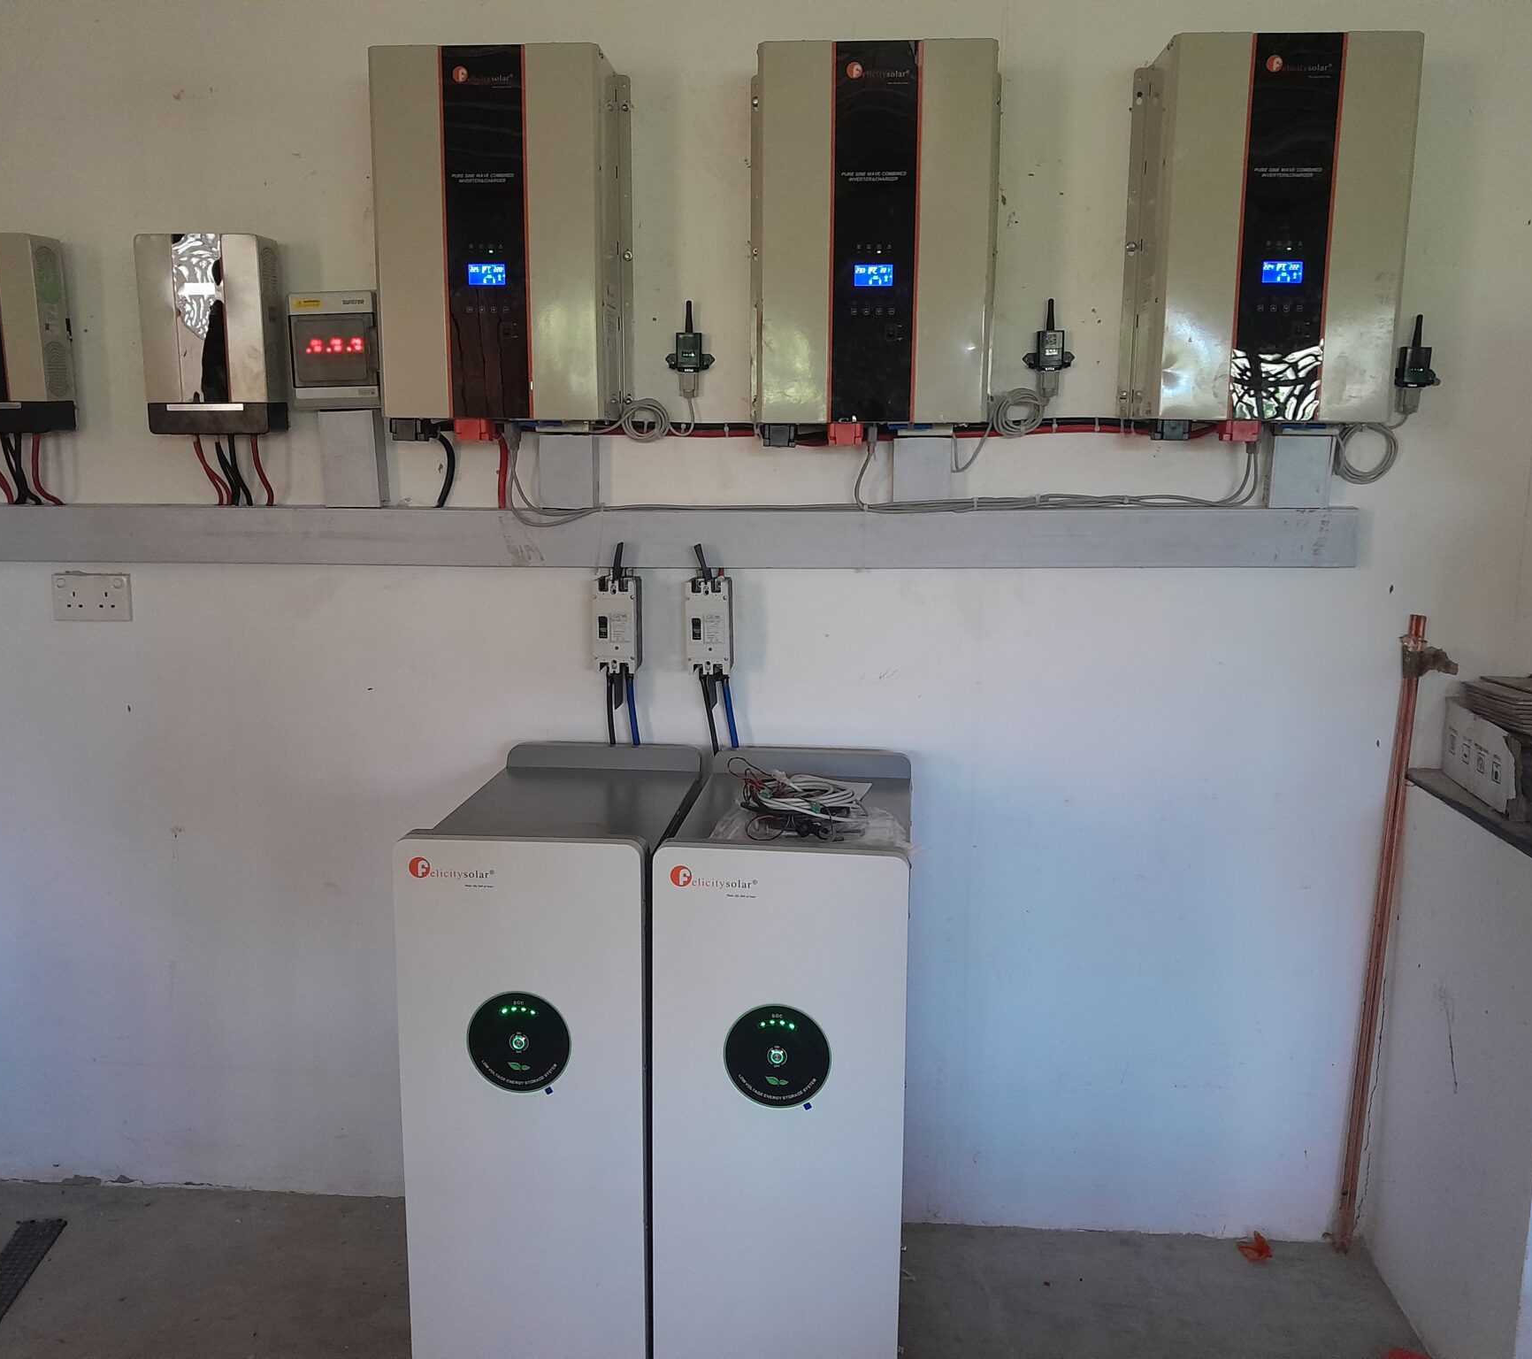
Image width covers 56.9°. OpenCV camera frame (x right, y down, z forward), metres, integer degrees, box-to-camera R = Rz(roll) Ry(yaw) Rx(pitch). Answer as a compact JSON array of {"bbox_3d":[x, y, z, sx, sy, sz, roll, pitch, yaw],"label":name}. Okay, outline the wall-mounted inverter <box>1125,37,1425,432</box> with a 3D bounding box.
[{"bbox_3d":[0.807,-0.705,2.266,0.413,0.575,0.185,1,11,4],"label":"wall-mounted inverter"}]

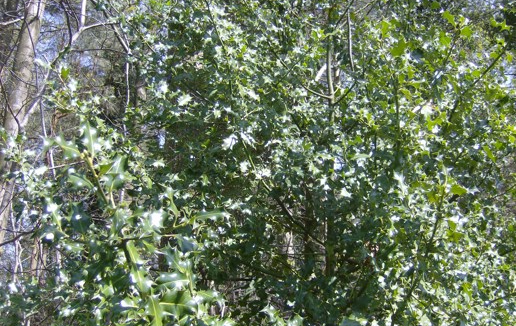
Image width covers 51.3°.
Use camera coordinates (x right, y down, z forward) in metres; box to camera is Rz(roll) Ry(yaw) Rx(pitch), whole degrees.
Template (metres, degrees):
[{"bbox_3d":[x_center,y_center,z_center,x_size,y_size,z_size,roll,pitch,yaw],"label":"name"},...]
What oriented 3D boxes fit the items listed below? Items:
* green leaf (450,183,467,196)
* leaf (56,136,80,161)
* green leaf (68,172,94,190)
[{"bbox_3d":[0.728,0.096,1.950,0.060,0.040,0.013,14,32,11],"label":"green leaf"},{"bbox_3d":[-0.390,-0.032,1.100,0.058,0.040,0.015,27,-32,-5],"label":"leaf"},{"bbox_3d":[-0.361,0.036,1.100,0.056,0.033,0.014,29,-41,-10],"label":"green leaf"}]

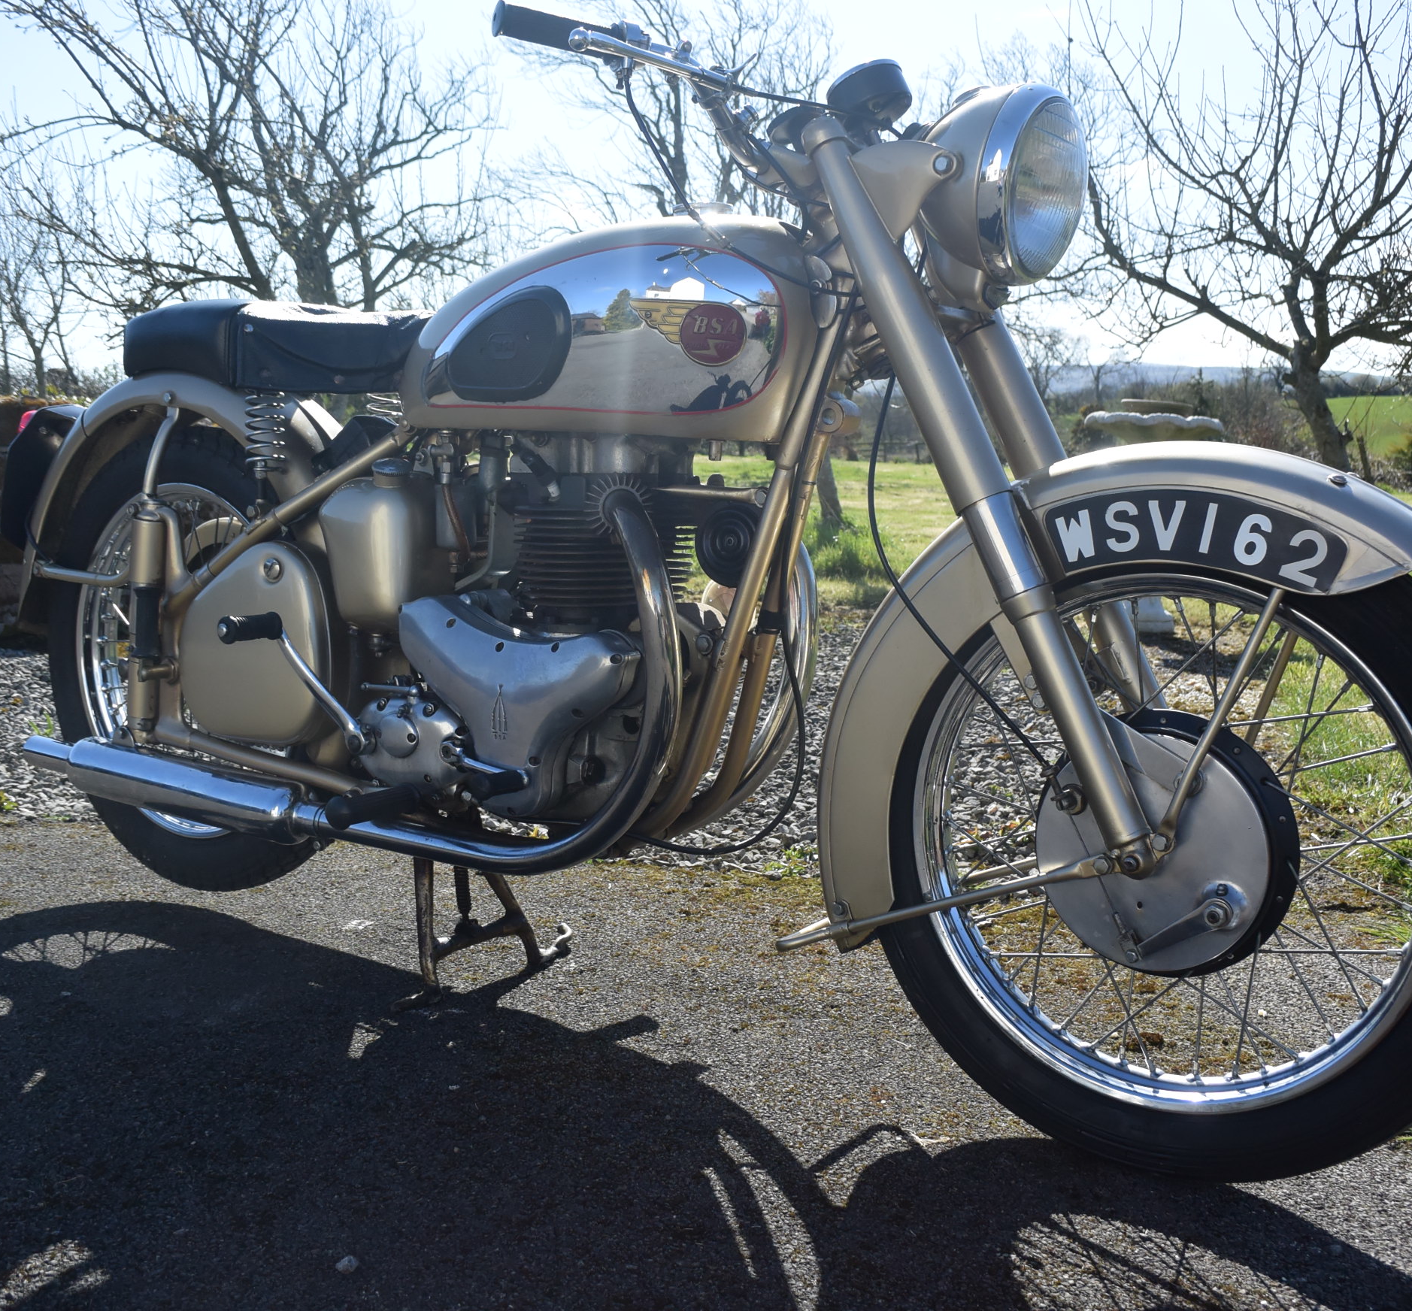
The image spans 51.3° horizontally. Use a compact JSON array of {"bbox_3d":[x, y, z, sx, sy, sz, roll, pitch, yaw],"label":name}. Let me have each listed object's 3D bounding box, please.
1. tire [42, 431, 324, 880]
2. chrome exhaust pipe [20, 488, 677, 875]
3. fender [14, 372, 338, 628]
[{"bbox_3d":[-0.733,0.010,2.151,0.672,0.672,0.094,6,8,32],"label":"tire"},{"bbox_3d":[-0.494,0.005,1.820,1.095,0.452,0.135,6,8,32],"label":"chrome exhaust pipe"},{"bbox_3d":[-0.735,-0.186,2.133,0.780,0.433,0.146,6,8,32],"label":"fender"}]

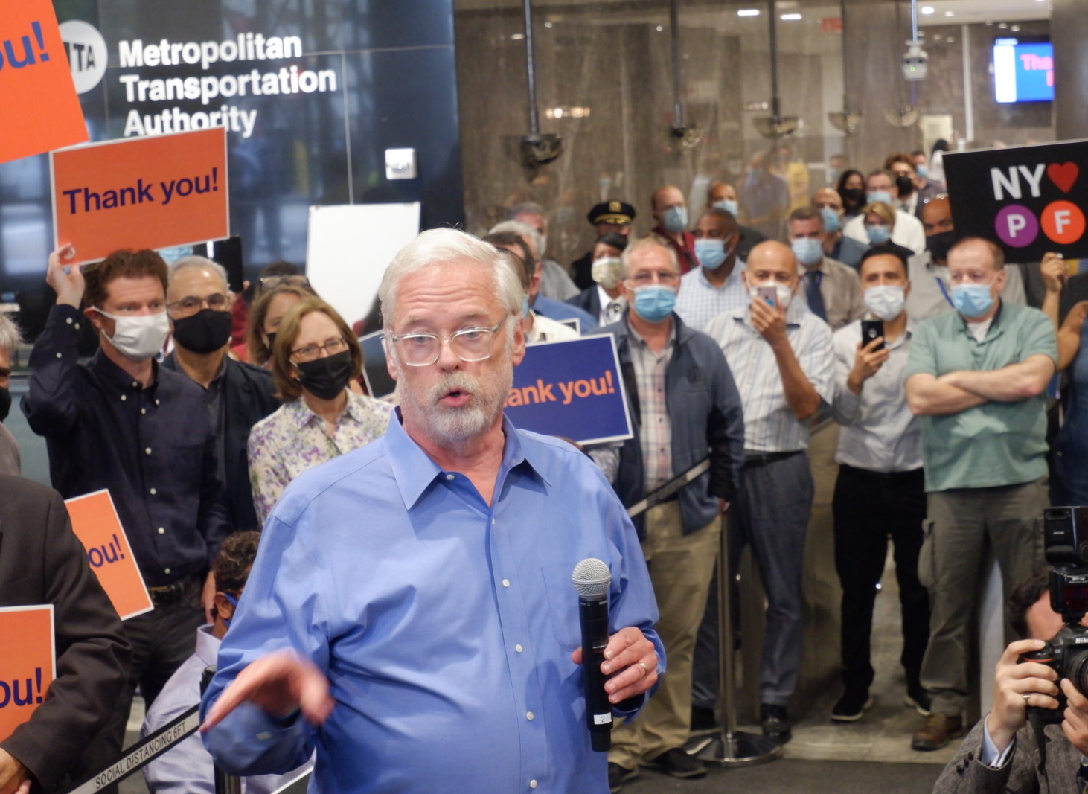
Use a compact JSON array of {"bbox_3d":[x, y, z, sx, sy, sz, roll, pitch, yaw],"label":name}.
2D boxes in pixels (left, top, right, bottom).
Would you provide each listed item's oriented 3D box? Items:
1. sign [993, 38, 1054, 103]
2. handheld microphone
[{"bbox_3d":[4.566,-2.961,20.500,0.930,0.550,0.080,-2,5,3],"label":"sign"},{"bbox_3d":[0.067,0.334,2.910,0.051,0.256,0.051,-3,5,0],"label":"handheld microphone"}]

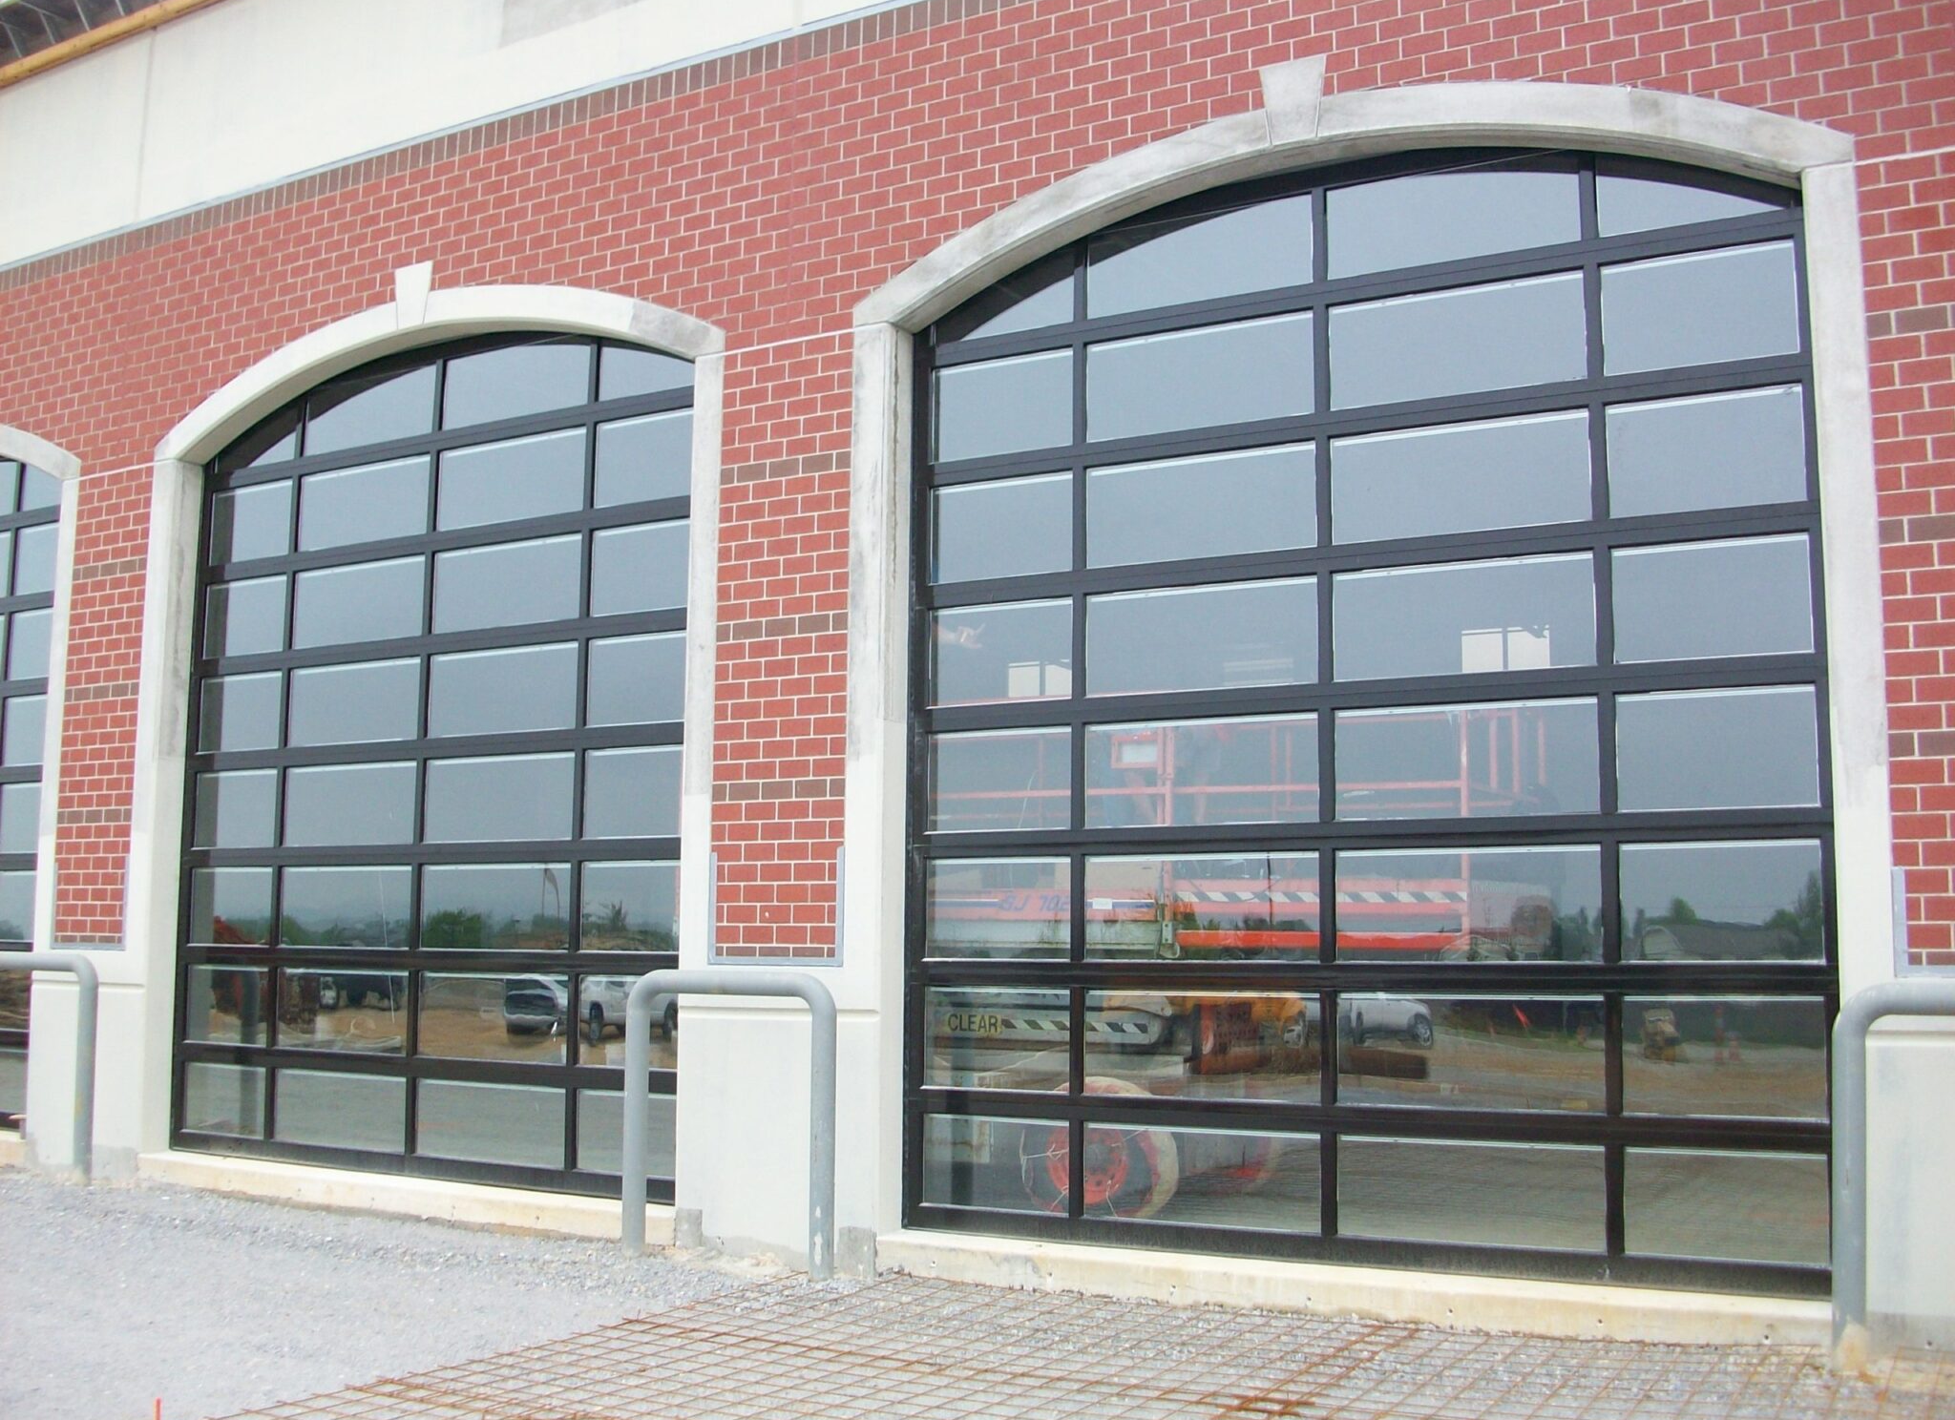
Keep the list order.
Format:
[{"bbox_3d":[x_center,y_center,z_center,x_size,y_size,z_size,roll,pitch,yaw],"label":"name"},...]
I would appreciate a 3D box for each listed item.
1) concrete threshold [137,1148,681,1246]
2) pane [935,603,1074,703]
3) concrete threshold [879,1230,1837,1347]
[{"bbox_3d":[-3.278,2.692,10.759,4.180,0.190,0.230,-3,-8,30],"label":"concrete threshold"},{"bbox_3d":[0.116,-0.276,9.265,0.780,0.480,0.020,-3,-8,30],"label":"pane"},{"bbox_3d":[1.375,2.390,8.045,4.160,0.190,0.230,-5,-9,29],"label":"concrete threshold"}]

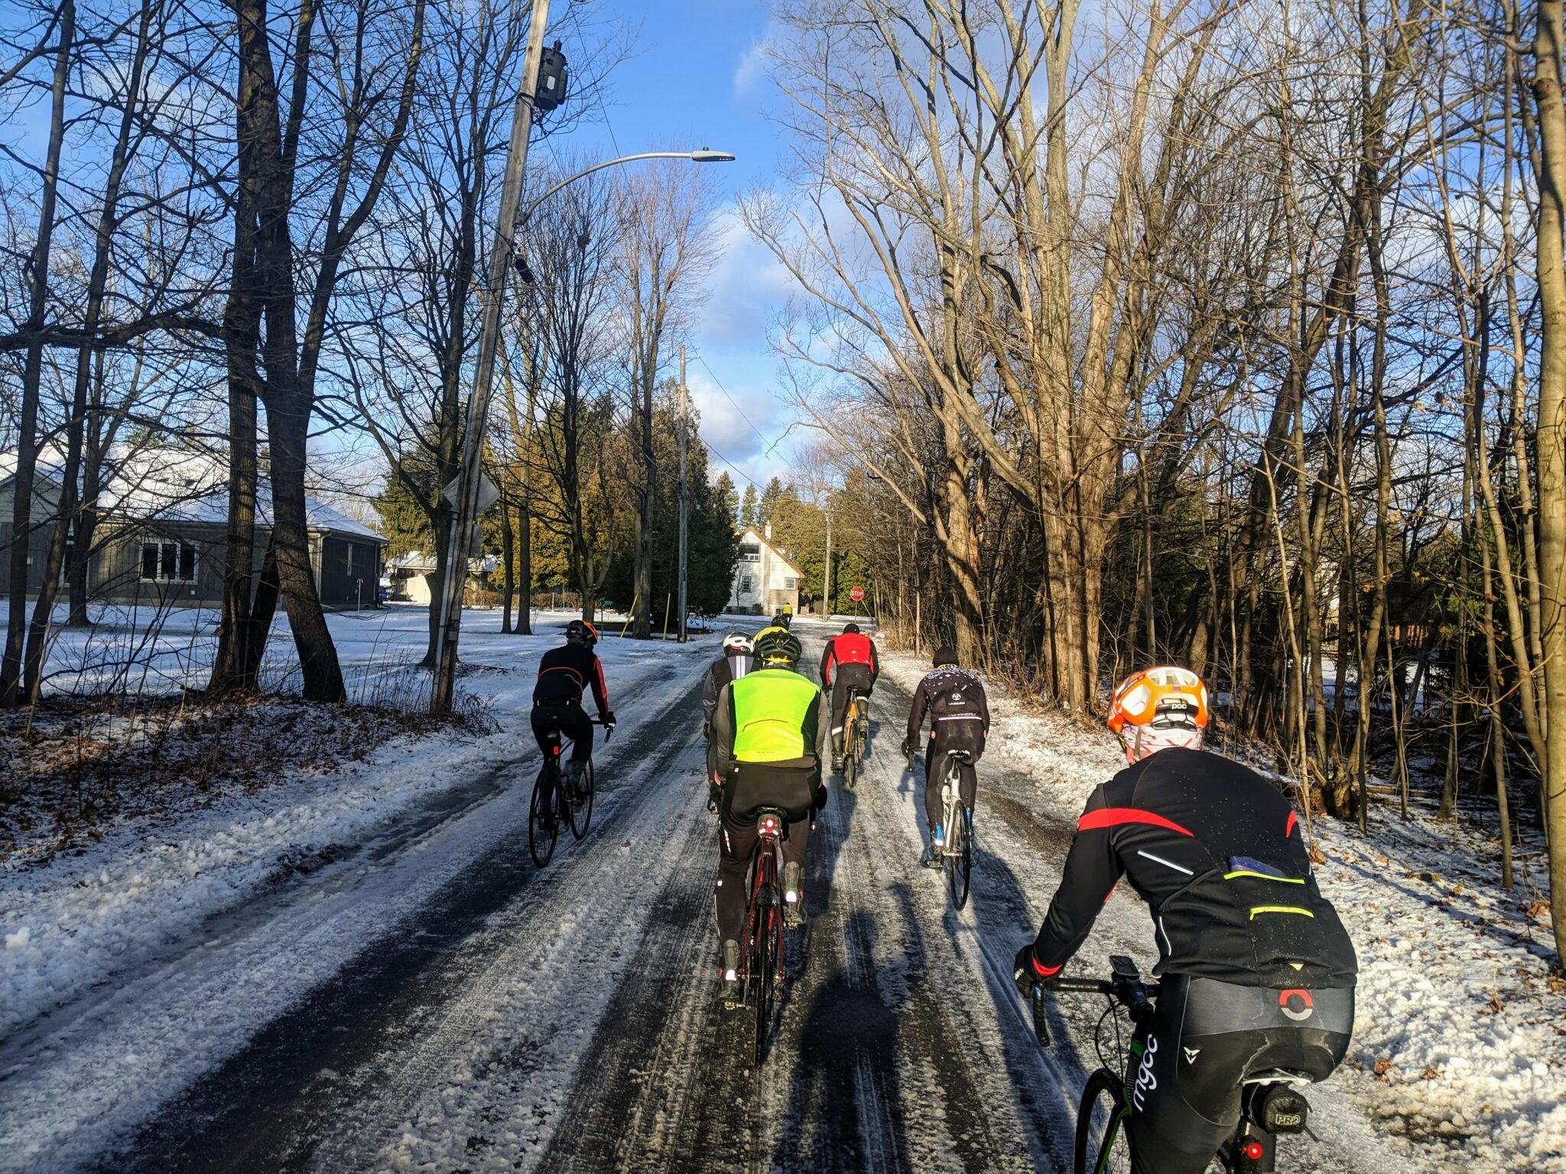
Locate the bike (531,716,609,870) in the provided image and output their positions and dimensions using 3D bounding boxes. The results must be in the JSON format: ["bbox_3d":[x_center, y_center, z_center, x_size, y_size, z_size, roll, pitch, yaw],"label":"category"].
[{"bbox_3d":[-1.560,1.400,8.720,0.430,0.980,1.670,2,-1,5],"label":"bike"}]

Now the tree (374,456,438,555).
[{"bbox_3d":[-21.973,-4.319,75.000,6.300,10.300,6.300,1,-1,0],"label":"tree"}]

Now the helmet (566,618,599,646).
[{"bbox_3d":[-1.446,0.331,8.800,0.210,0.180,0.280,1,-1,25],"label":"helmet"}]

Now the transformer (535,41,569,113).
[{"bbox_3d":[-3.493,-7.727,18.500,0.460,0.900,0.450,7,-1,9],"label":"transformer"}]

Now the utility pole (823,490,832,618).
[{"bbox_3d":[3.305,-2.292,88.000,0.320,9.500,0.320,3,-1,0],"label":"utility pole"}]

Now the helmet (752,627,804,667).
[{"bbox_3d":[-0.024,0.264,5.380,0.210,0.175,0.280,1,-1,-6],"label":"helmet"}]

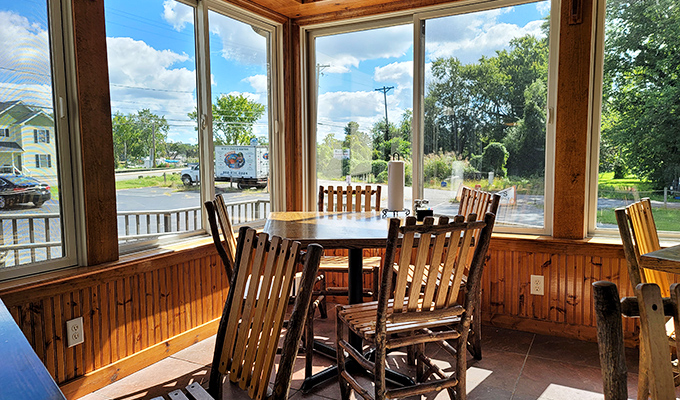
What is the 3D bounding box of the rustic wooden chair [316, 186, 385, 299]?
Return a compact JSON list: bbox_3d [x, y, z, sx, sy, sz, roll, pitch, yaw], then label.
[{"bbox_3d":[0.054,0.365,3.126,0.439,0.888,0.524,0,5,6],"label":"rustic wooden chair"}]

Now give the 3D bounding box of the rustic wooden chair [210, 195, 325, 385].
[{"bbox_3d":[-0.388,0.419,2.530,0.524,0.888,0.439,-1,5,-6],"label":"rustic wooden chair"}]

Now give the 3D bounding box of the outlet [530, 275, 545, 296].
[{"bbox_3d":[1.188,0.513,2.949,0.071,0.115,0.008,2,5,28],"label":"outlet"}]

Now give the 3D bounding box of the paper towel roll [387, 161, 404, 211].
[{"bbox_3d":[0.318,-0.076,2.813,0.092,0.278,0.092,-1,5,0],"label":"paper towel roll"}]

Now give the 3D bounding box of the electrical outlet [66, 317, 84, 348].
[{"bbox_3d":[-1.184,0.593,2.200,0.008,0.115,0.071,2,5,28],"label":"electrical outlet"}]

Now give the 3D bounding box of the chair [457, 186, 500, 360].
[{"bbox_3d":[0.550,0.393,2.743,0.524,0.888,0.439,-2,5,-14],"label":"chair"}]

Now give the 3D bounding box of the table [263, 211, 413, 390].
[{"bbox_3d":[0.086,0.488,2.529,0.899,0.743,0.931,-1,5,-3],"label":"table"}]

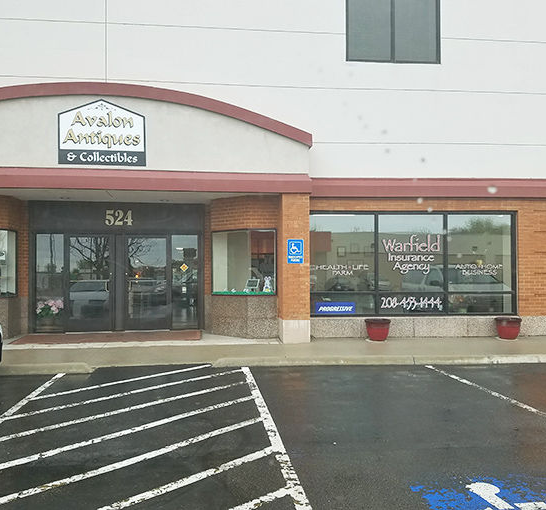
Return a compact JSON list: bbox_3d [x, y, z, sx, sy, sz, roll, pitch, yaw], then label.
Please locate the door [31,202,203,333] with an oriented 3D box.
[{"bbox_3d":[-3.252,0.251,10.785,3.550,2.716,0.150,0,-1,-7],"label":"door"}]

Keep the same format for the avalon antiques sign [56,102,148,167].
[{"bbox_3d":[-3.034,-2.181,9.094,1.508,1.173,0.060,0,-1,-5],"label":"avalon antiques sign"}]

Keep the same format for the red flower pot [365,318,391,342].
[{"bbox_3d":[2.009,1.412,9.722,0.490,0.400,0.490,0,-1,0],"label":"red flower pot"}]

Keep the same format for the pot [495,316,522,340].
[{"bbox_3d":[4.565,1.416,9.882,0.490,0.400,0.490,0,-1,0],"label":"pot"}]

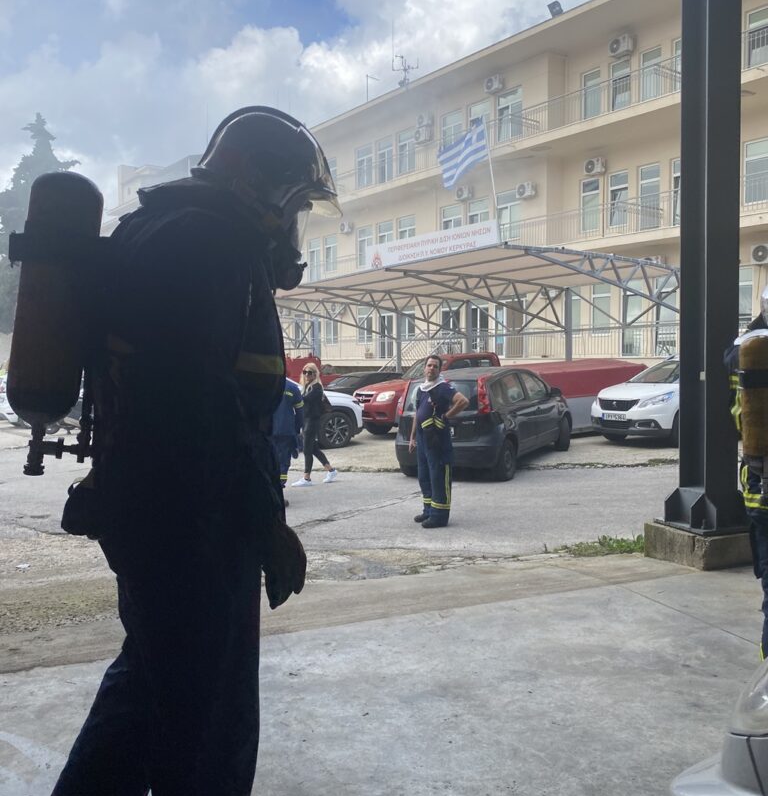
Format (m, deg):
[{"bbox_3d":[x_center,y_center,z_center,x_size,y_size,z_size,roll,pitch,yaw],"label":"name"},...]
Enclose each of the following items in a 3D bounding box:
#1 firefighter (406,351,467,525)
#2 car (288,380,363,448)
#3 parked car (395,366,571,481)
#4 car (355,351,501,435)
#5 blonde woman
[{"bbox_3d":[0.553,0.450,8.033,0.600,1.780,0.420,2,4,38],"label":"firefighter"},{"bbox_3d":[-2.478,0.208,14.418,4.350,1.600,1.820,-4,4,-30],"label":"car"},{"bbox_3d":[1.768,0.258,12.547,1.700,1.550,4.080,1,6,31],"label":"parked car"},{"bbox_3d":[1.676,-0.117,17.609,5.050,1.750,1.800,-5,5,-31],"label":"car"},{"bbox_3d":[-0.964,0.371,10.675,0.600,1.690,0.460,-2,3,-25],"label":"blonde woman"}]

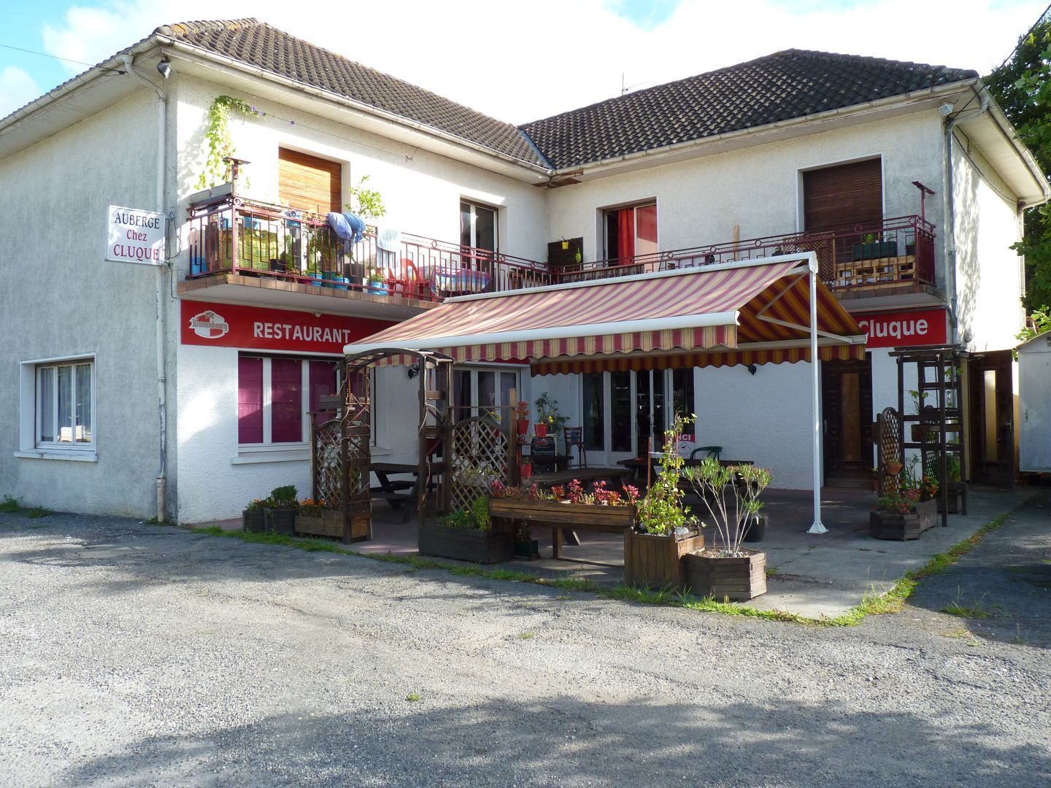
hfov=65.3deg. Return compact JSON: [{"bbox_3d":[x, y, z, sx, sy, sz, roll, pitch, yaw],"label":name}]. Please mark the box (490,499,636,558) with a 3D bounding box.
[{"bbox_3d":[0.435,1.375,8.414,1.780,0.570,0.380,-1,-1,34],"label":"box"}]

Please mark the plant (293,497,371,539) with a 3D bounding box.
[{"bbox_3d":[-2.214,1.444,9.496,0.880,0.450,0.380,-1,-1,39],"label":"plant"}]

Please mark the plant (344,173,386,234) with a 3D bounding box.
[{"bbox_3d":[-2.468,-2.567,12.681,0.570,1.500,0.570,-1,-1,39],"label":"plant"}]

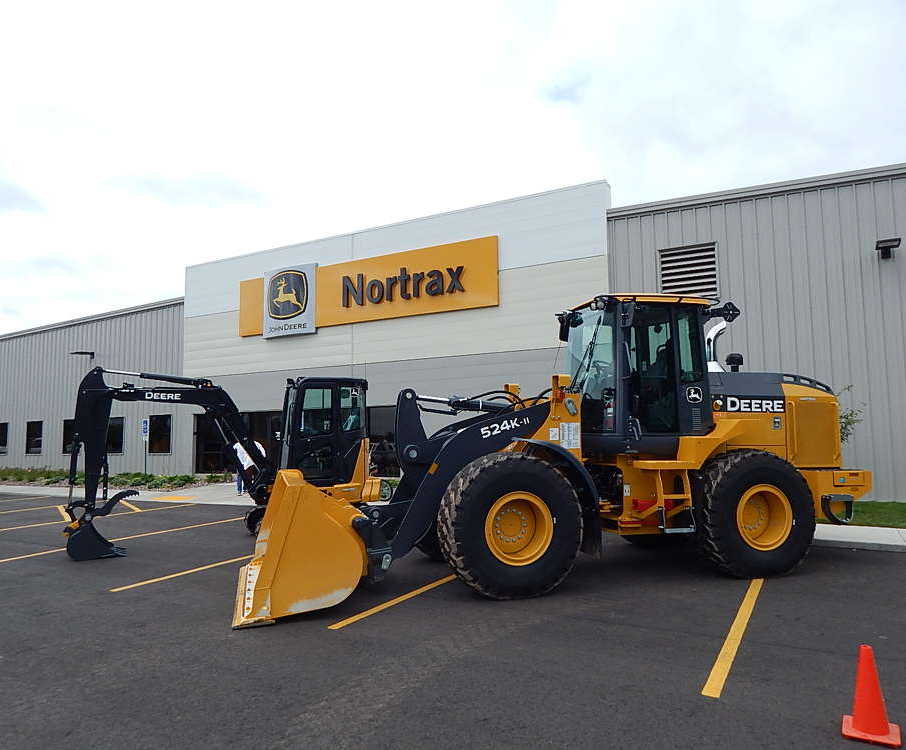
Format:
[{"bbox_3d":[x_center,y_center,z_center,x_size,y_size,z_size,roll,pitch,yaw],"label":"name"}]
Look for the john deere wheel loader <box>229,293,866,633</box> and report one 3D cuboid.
[{"bbox_3d":[1.256,0.707,7.747,7.300,3.200,2.560,0,-5,-15],"label":"john deere wheel loader"}]

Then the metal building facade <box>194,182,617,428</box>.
[{"bbox_3d":[-2.822,-0.691,19.202,15.773,7.287,0.600,-4,-5,31],"label":"metal building facade"}]

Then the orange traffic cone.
[{"bbox_3d":[2.275,1.728,3.478,0.270,0.470,0.270,-4,-5,30],"label":"orange traffic cone"}]

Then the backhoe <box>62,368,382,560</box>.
[{"bbox_3d":[-3.682,1.316,10.579,4.786,2.580,1.944,2,-5,-33],"label":"backhoe"}]

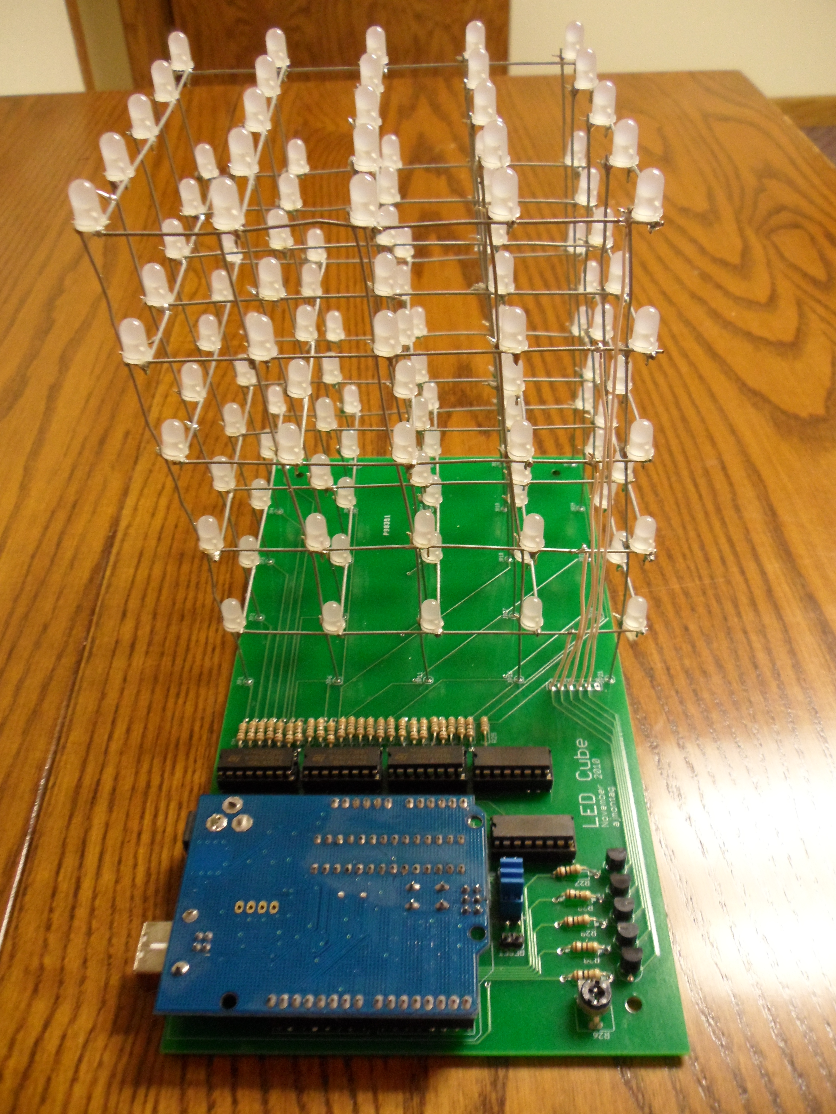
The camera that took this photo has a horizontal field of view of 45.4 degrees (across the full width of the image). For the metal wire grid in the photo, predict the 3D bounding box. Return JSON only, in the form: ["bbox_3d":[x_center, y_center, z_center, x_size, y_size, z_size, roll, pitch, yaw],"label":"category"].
[{"bbox_3d":[-0.004,-0.050,0.273,0.118,0.138,0.107,0,42,1],"label":"metal wire grid"}]

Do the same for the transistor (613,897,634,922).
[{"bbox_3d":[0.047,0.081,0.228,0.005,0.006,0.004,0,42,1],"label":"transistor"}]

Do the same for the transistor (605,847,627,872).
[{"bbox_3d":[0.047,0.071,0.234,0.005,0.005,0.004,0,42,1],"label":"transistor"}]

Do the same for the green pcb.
[{"bbox_3d":[0.002,0.035,0.284,0.109,0.002,0.207,0,42,1],"label":"green pcb"}]

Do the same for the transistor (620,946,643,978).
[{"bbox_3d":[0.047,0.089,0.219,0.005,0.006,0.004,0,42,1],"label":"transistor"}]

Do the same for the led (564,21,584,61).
[{"bbox_3d":[0.041,-0.137,0.262,0.006,0.009,0.006,0,42,1],"label":"led"}]

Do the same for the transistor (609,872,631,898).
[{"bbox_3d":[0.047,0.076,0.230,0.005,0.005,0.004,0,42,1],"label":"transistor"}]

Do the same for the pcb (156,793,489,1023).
[{"bbox_3d":[-0.019,0.076,0.221,0.069,0.002,0.053,0,40,2],"label":"pcb"}]

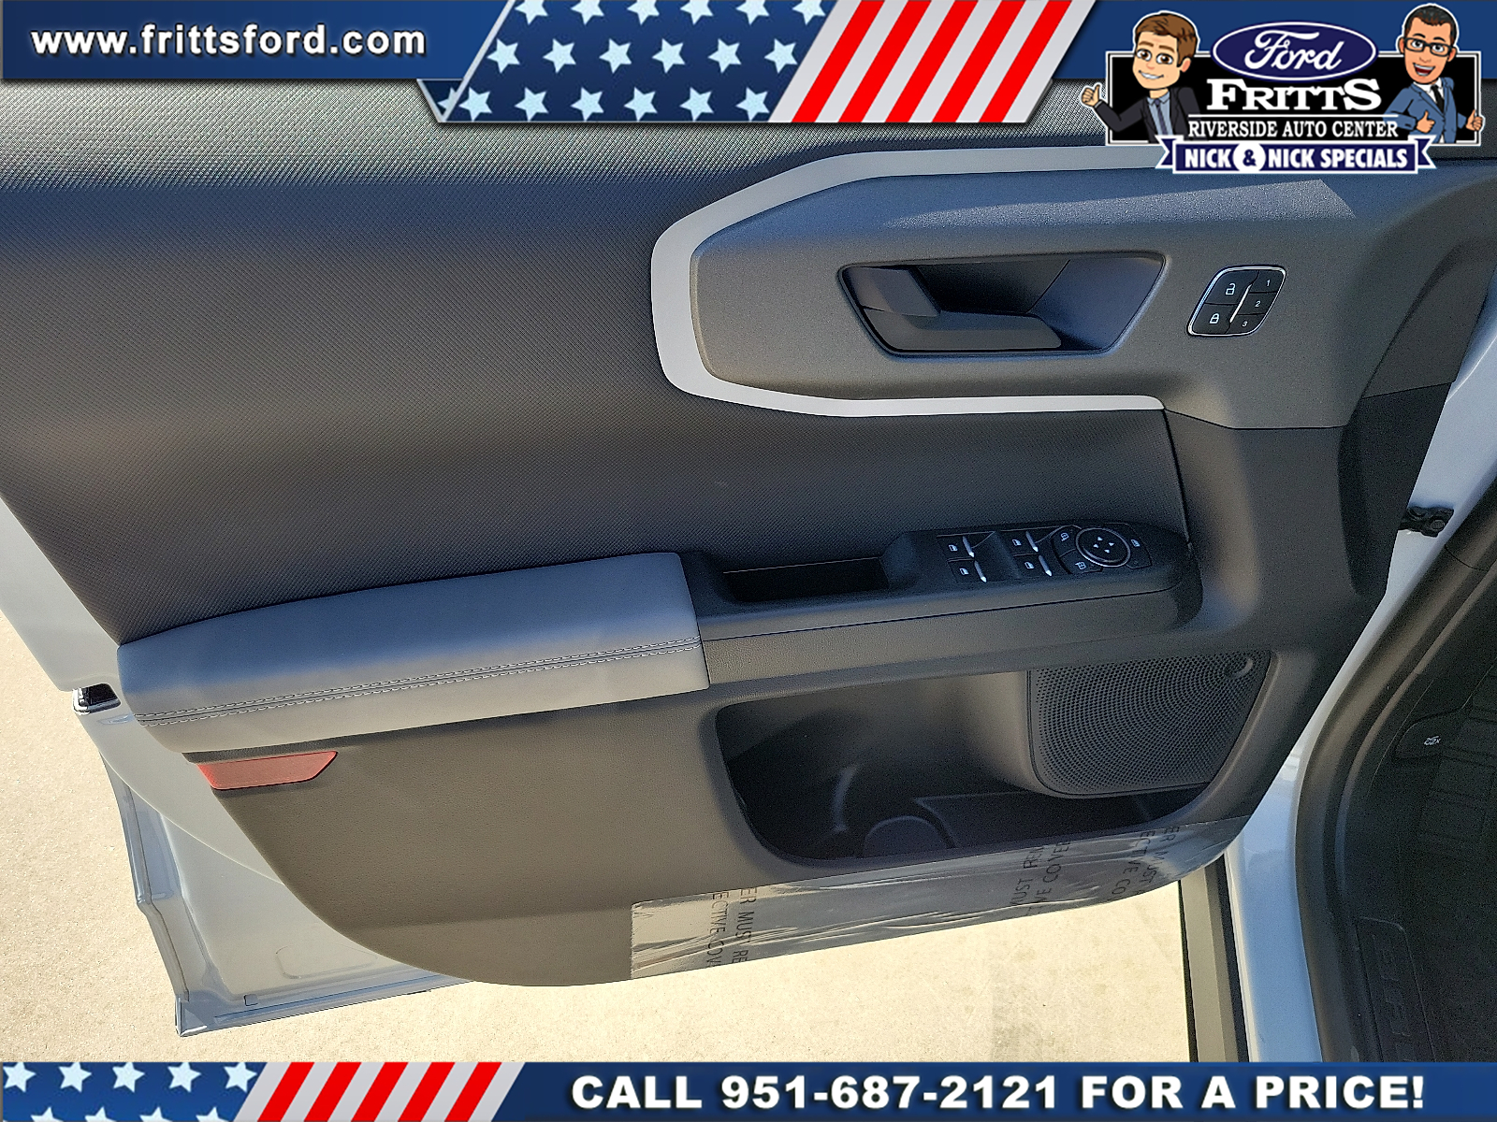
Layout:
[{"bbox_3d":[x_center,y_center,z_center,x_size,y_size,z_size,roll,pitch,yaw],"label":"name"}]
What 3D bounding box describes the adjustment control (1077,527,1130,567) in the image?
[{"bbox_3d":[0.231,-0.009,0.730,0.034,0.010,0.034,-5,47,-12],"label":"adjustment control"}]

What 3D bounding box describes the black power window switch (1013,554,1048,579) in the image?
[{"bbox_3d":[0.179,0.003,0.711,0.019,0.009,0.019,-5,47,-12],"label":"black power window switch"}]

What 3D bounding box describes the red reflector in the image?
[{"bbox_3d":[-0.292,0.127,0.683,0.080,0.027,0.008,-4,42,-8],"label":"red reflector"}]

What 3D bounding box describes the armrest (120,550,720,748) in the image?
[{"bbox_3d":[-0.182,0.053,0.660,0.314,0.062,0.075,-6,42,-11],"label":"armrest"}]

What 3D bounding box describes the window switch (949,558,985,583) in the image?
[{"bbox_3d":[0.137,0.007,0.702,0.019,0.009,0.019,-5,47,-12],"label":"window switch"}]

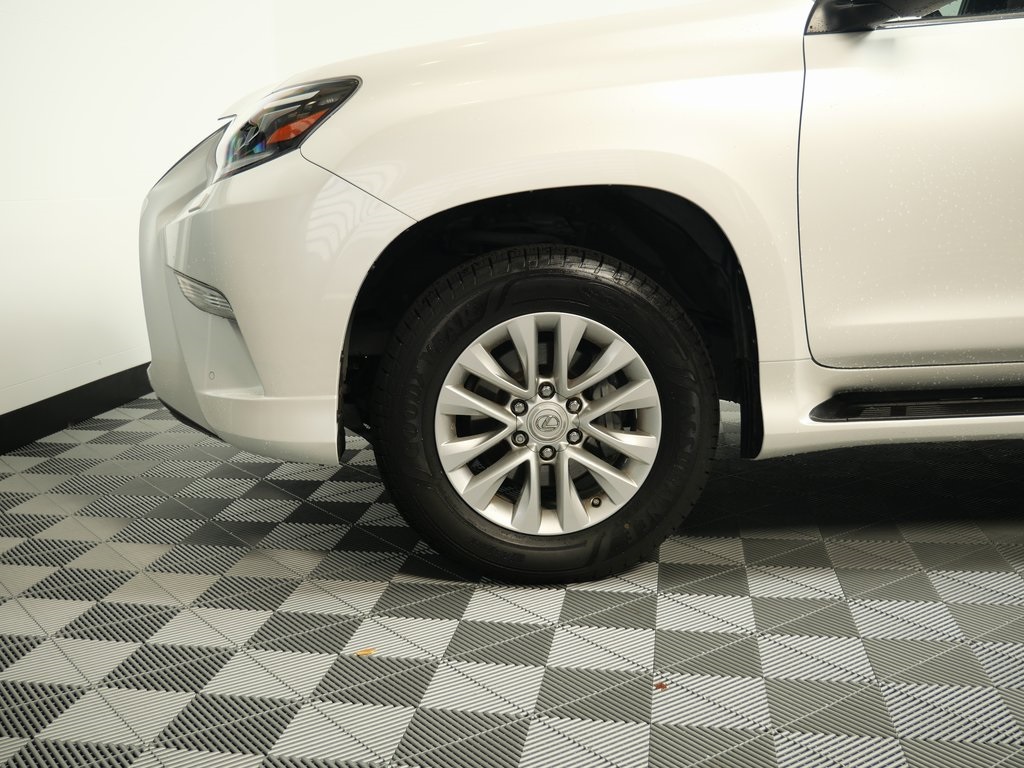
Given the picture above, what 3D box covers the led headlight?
[{"bbox_3d":[-0.509,-0.552,2.353,0.385,0.215,0.350,-1,10,-4],"label":"led headlight"}]

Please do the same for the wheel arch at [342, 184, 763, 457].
[{"bbox_3d":[0.081,-0.145,2.361,0.900,0.585,0.280,-1,10,-4],"label":"wheel arch"}]

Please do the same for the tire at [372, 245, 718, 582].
[{"bbox_3d":[0.074,0.066,2.405,0.775,0.765,0.270,-1,10,-4],"label":"tire"}]

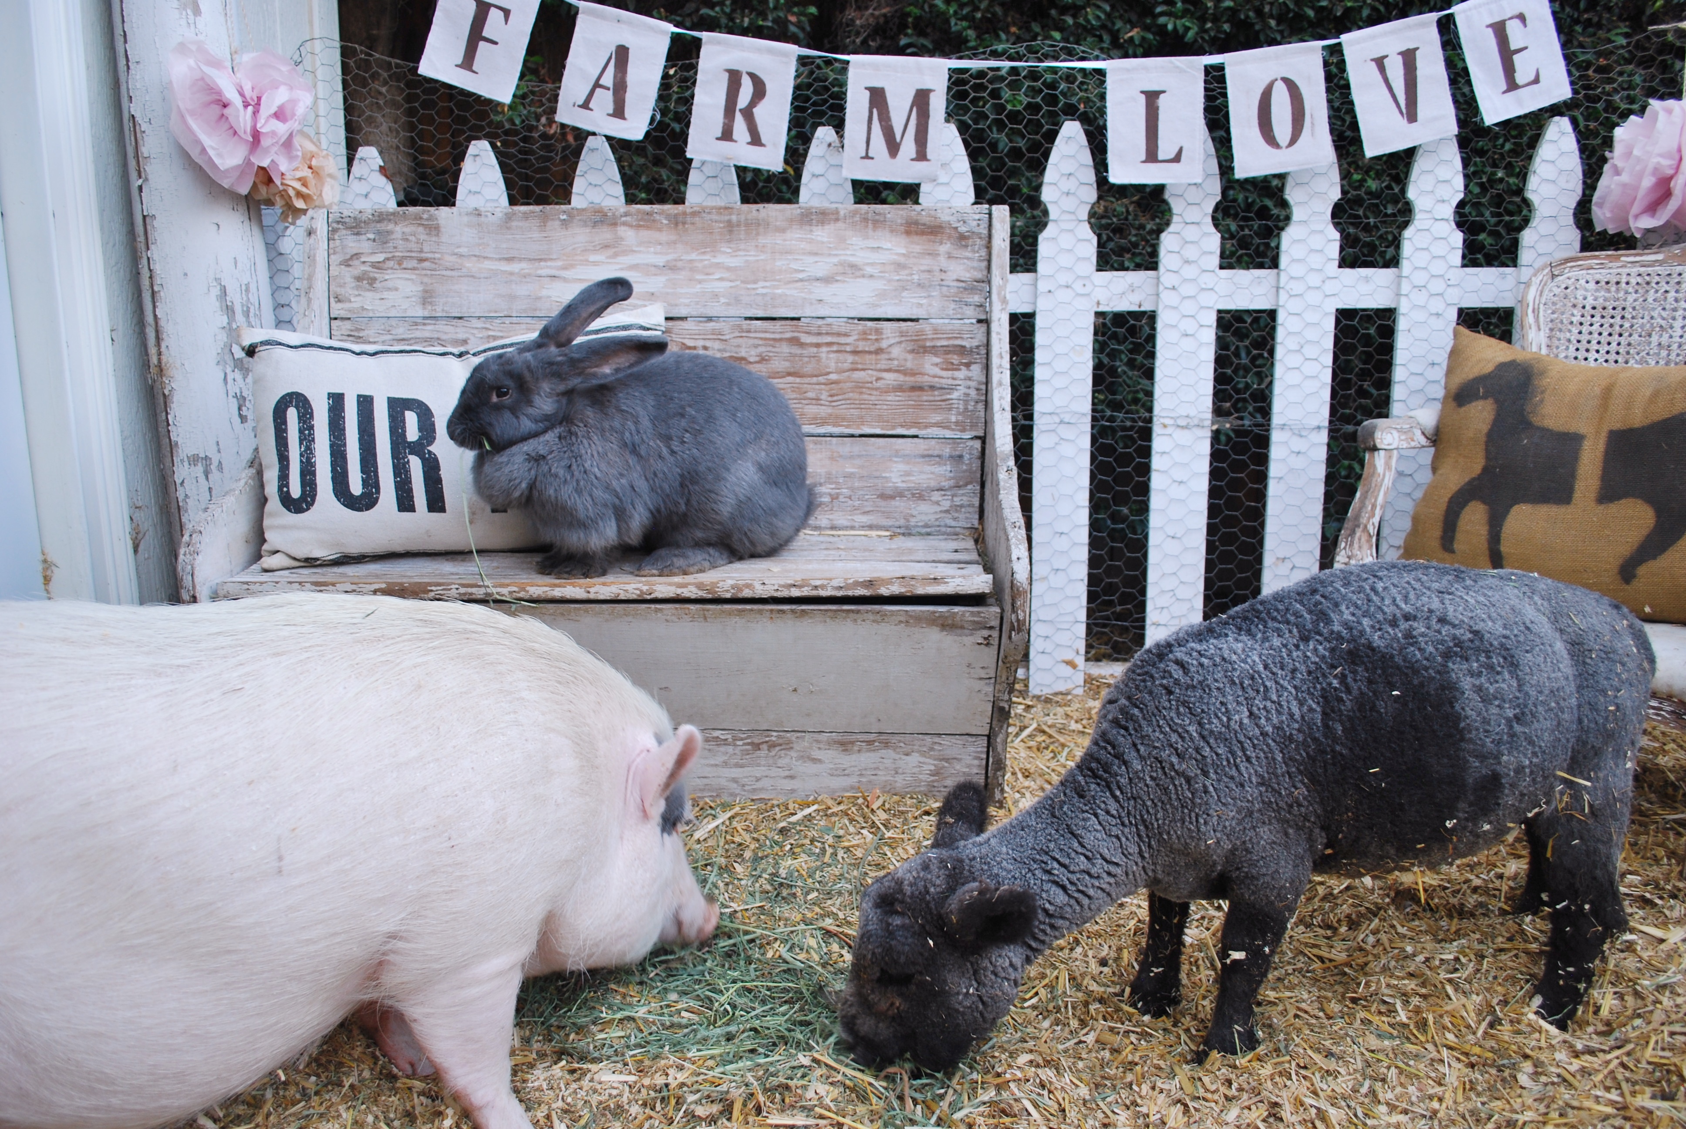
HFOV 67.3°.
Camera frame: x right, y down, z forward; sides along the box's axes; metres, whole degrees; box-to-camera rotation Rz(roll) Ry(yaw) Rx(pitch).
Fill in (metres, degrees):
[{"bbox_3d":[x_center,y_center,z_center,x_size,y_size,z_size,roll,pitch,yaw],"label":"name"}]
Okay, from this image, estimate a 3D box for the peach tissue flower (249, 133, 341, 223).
[{"bbox_3d":[-0.751,-0.529,1.730,0.125,0.125,0.090,-3,11,-15],"label":"peach tissue flower"}]

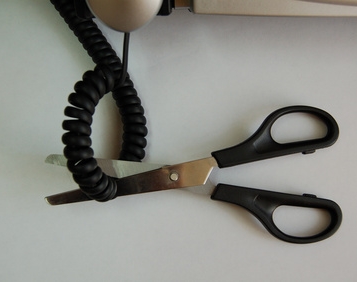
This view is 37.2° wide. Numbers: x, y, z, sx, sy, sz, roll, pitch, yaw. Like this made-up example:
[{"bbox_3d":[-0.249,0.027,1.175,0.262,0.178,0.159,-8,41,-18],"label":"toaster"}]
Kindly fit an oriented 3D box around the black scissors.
[{"bbox_3d":[0.009,0.019,0.305,0.170,0.011,0.080,-1,83,0],"label":"black scissors"}]

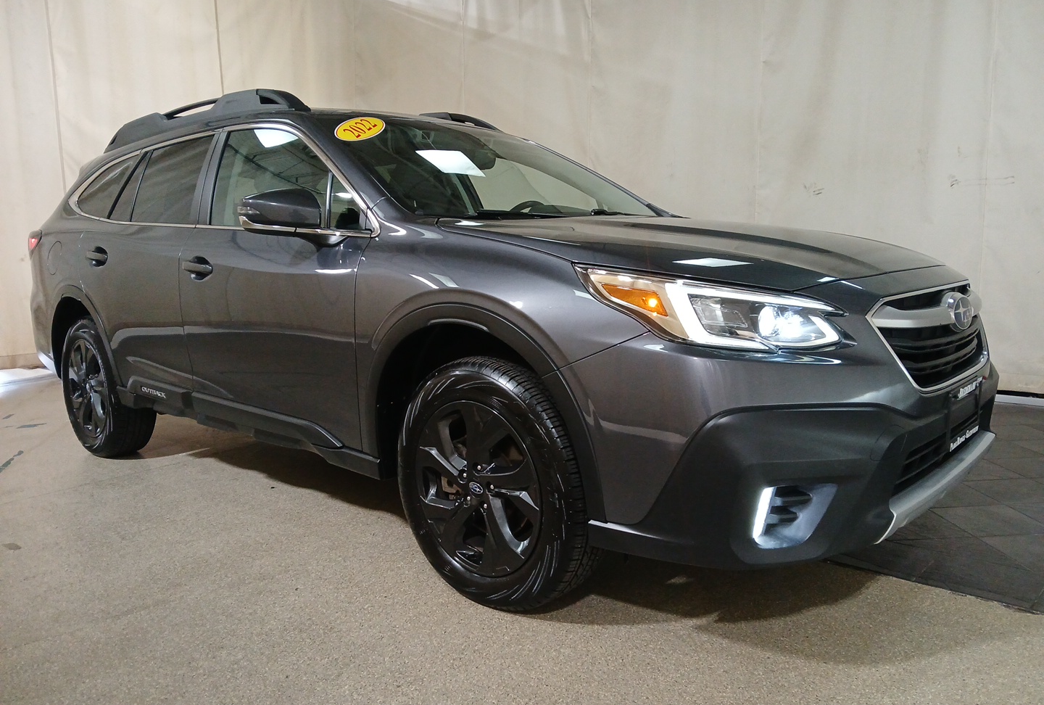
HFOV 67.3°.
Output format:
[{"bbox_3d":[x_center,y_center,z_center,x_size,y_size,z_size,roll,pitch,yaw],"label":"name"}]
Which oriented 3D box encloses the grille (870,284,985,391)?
[{"bbox_3d":[1.141,-0.060,2.135,0.130,0.258,0.880,6,11,41],"label":"grille"}]

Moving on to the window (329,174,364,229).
[{"bbox_3d":[-0.550,-0.475,2.469,0.246,0.213,0.050,5,-14,38],"label":"window"}]

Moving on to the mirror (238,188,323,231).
[{"bbox_3d":[-0.773,-0.457,2.508,0.210,0.145,0.210,6,11,41],"label":"mirror"}]

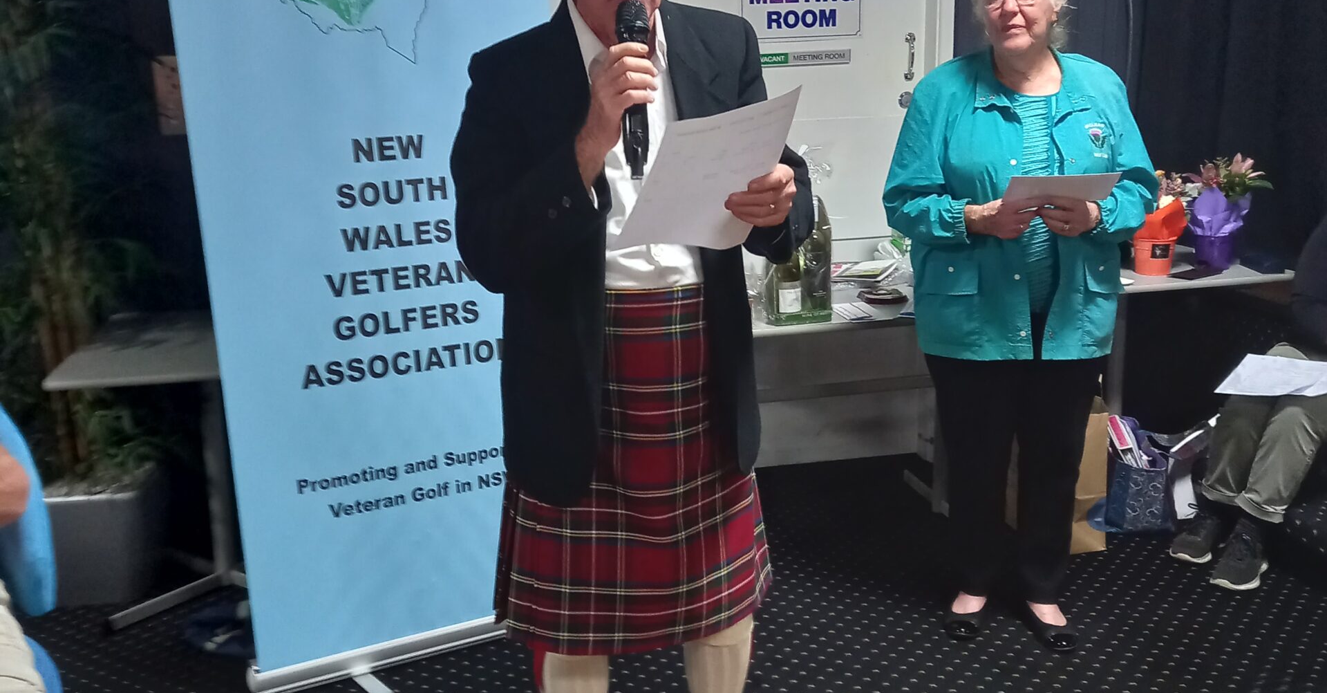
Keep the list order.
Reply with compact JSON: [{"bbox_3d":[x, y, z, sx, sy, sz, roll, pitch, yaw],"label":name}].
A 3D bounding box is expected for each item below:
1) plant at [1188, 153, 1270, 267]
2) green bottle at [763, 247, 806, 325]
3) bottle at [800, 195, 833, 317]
[{"bbox_3d":[1.706,-0.416,3.860,0.267,0.322,0.240,-4,14,-10],"label":"plant"},{"bbox_3d":[0.321,-0.235,3.299,0.076,0.295,0.076,-4,14,-10],"label":"green bottle"},{"bbox_3d":[0.403,-0.248,3.338,0.085,0.296,0.085,-4,14,-10],"label":"bottle"}]

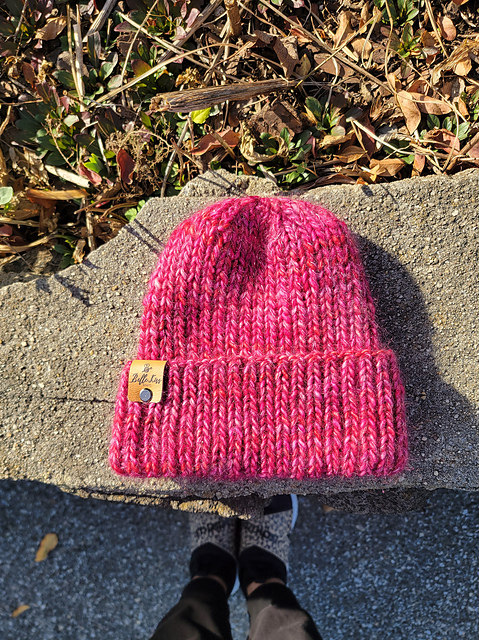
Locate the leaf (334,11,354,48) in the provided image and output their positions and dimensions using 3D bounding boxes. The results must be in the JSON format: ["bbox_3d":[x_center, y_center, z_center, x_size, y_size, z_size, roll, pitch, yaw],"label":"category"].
[{"bbox_3d":[0.124,-0.350,0.536,0.020,0.010,0.043,17,98,4],"label":"leaf"}]

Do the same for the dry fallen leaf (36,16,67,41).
[{"bbox_3d":[-0.251,-0.389,0.591,0.029,0.015,0.051,43,76,13],"label":"dry fallen leaf"}]

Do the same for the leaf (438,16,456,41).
[{"bbox_3d":[0.277,-0.388,0.591,0.023,0.013,0.042,-15,72,-5],"label":"leaf"}]

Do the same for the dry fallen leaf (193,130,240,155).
[{"bbox_3d":[-0.030,-0.213,0.530,0.064,0.018,0.027,-23,73,-8],"label":"dry fallen leaf"}]

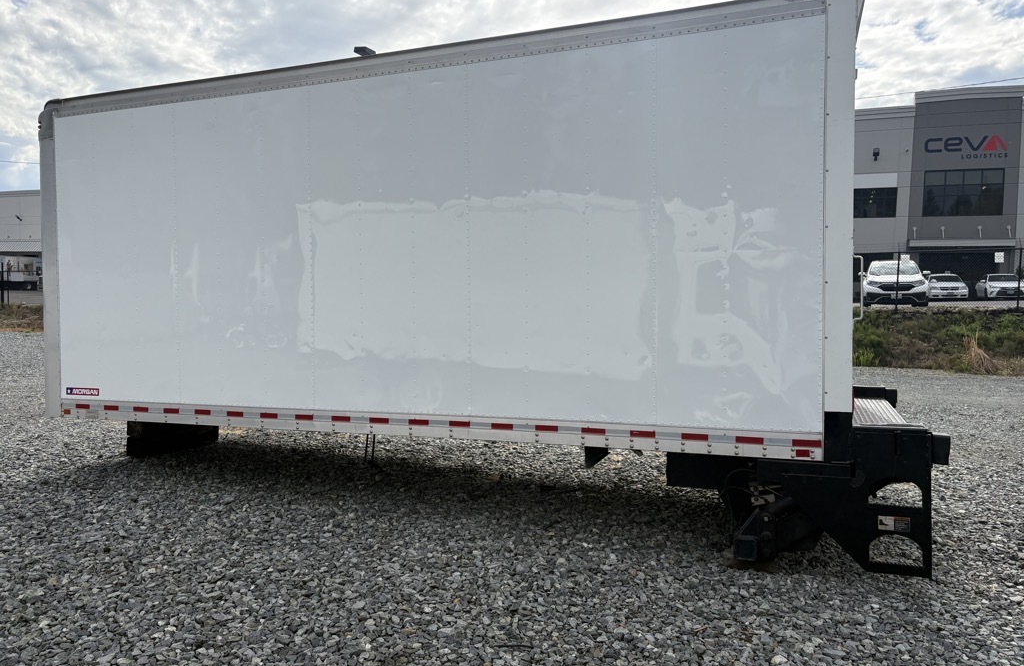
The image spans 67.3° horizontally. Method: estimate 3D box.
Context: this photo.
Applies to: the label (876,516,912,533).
[{"bbox_3d":[2.045,1.021,4.110,0.156,0.077,0.004,1,2,21],"label":"label"}]

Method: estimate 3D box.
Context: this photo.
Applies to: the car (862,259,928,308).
[{"bbox_3d":[12.700,-1.550,25.550,1.870,1.680,4.600,2,4,24],"label":"car"}]

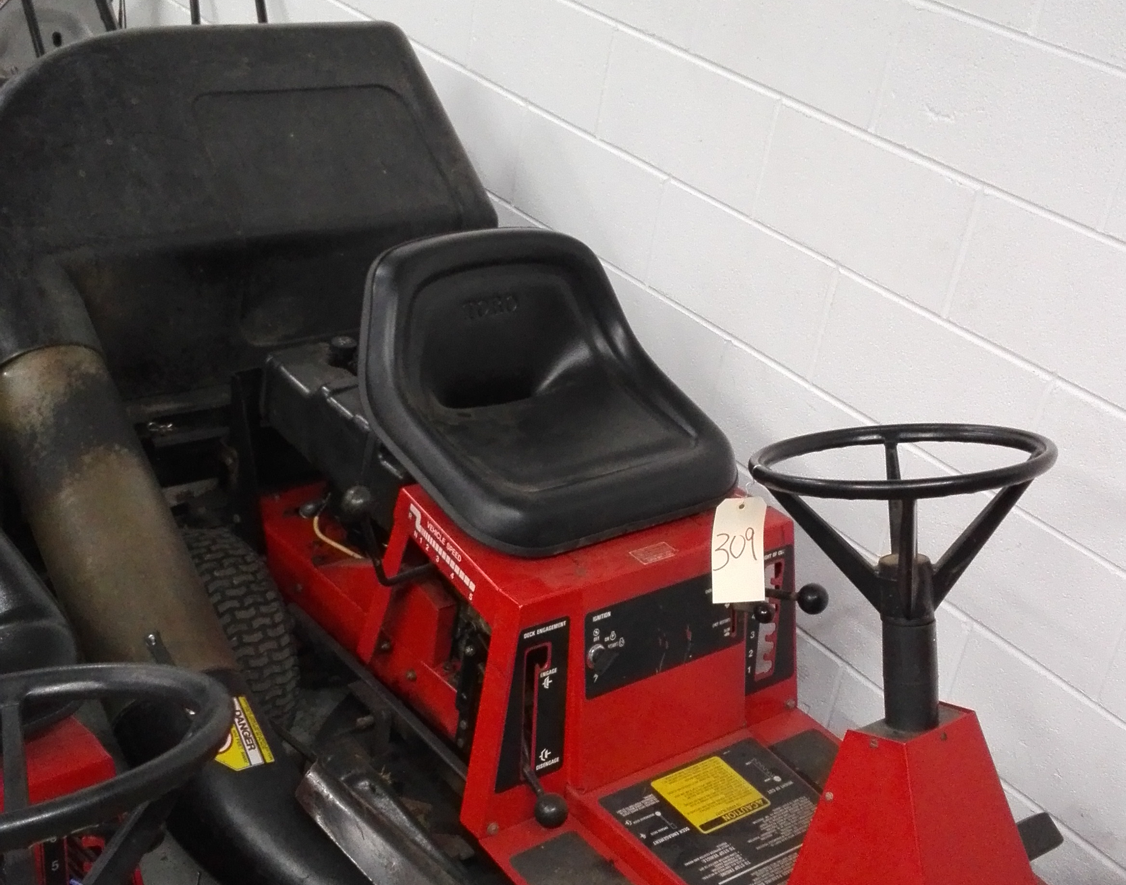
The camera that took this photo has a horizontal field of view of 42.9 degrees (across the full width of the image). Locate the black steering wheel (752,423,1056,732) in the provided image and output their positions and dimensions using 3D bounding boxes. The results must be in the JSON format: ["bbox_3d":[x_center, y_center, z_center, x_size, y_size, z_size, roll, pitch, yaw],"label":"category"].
[{"bbox_3d":[0.399,0.169,1.671,0.340,0.326,0.340,-5,11,1],"label":"black steering wheel"}]

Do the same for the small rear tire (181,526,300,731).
[{"bbox_3d":[-0.575,0.327,2.290,0.160,0.397,0.397,-13,37,-38],"label":"small rear tire"}]

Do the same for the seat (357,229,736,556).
[{"bbox_3d":[0.005,-0.094,2.071,0.454,0.290,0.462,-13,37,-38],"label":"seat"}]

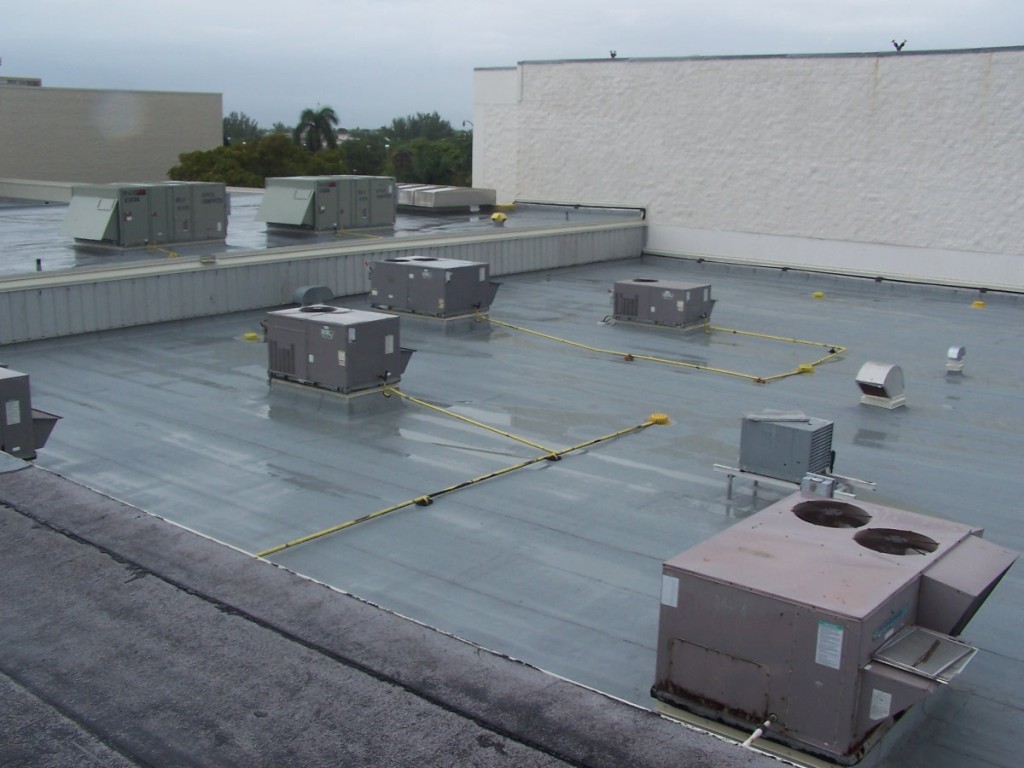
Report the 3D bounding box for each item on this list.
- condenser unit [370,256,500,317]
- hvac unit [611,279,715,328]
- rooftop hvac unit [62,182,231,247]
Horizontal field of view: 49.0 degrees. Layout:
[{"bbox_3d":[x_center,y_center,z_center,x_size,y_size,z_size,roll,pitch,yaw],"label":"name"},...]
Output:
[{"bbox_3d":[-1.752,-2.237,25.605,2.287,1.064,1.765,10,16,38],"label":"condenser unit"},{"bbox_3d":[3.558,-1.893,25.998,1.866,0.840,1.451,10,16,38],"label":"hvac unit"},{"bbox_3d":[-10.047,-4.616,30.406,2.337,1.481,3.768,10,16,38],"label":"rooftop hvac unit"}]

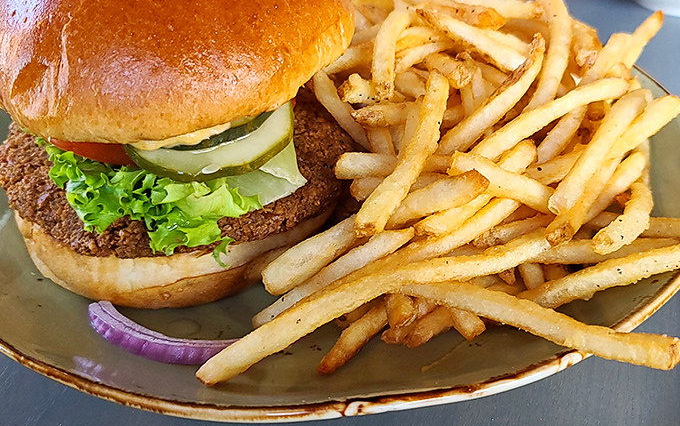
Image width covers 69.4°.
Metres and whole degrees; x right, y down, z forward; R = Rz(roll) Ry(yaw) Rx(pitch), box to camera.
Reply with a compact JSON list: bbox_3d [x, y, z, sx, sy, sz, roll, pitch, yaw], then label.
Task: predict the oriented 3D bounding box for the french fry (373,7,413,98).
[{"bbox_3d":[0.022,-0.066,0.200,0.011,0.009,0.054,8,56,9],"label":"french fry"}]

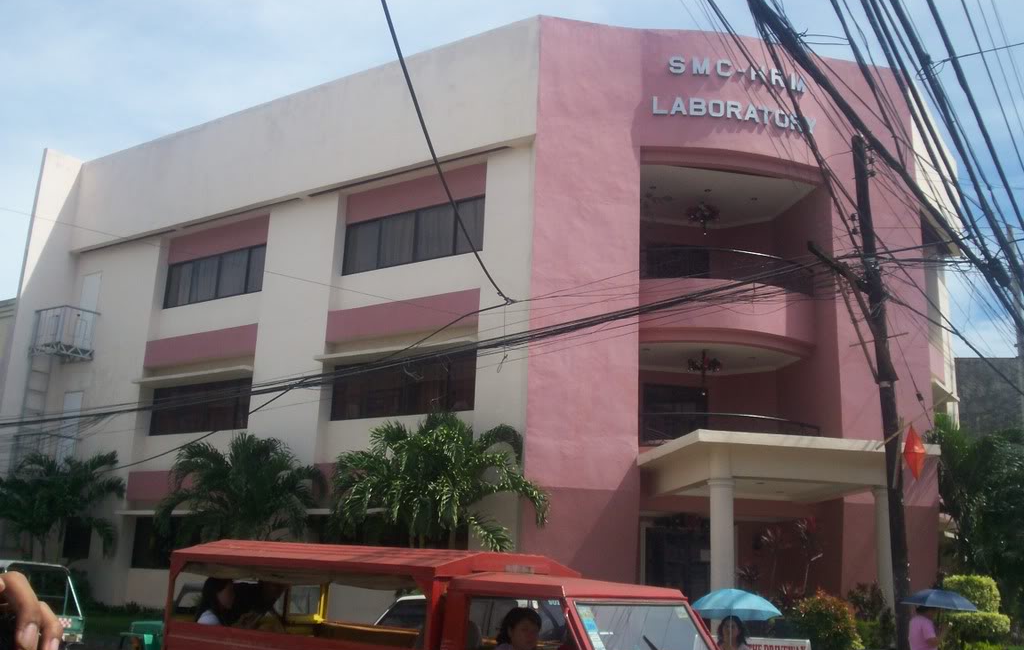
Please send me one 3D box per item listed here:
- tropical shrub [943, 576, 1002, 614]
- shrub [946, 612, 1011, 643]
[{"bbox_3d":[7.034,4.116,16.266,0.840,0.580,0.840,-4,-16,22],"label":"tropical shrub"},{"bbox_3d":[7.040,4.585,16.140,1.020,0.480,1.000,-4,-16,23],"label":"shrub"}]

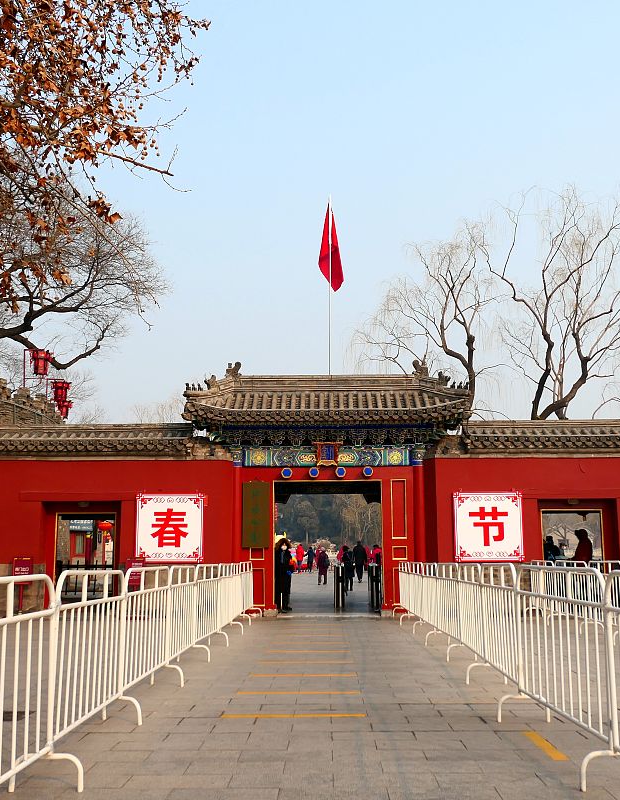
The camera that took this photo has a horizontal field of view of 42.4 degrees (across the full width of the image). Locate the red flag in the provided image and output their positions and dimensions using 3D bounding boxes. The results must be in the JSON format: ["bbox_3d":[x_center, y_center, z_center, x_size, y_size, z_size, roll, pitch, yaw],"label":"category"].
[{"bbox_3d":[0.518,-3.876,20.200,0.600,2.300,0.380,0,-10,0],"label":"red flag"}]

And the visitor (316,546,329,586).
[{"bbox_3d":[0.534,7.085,34.200,0.520,1.620,0.400,1,-10,-9],"label":"visitor"}]

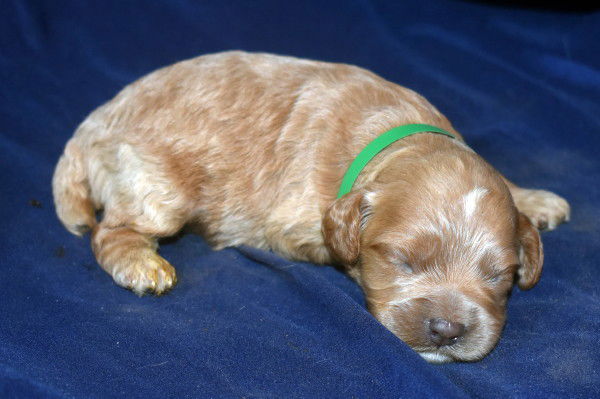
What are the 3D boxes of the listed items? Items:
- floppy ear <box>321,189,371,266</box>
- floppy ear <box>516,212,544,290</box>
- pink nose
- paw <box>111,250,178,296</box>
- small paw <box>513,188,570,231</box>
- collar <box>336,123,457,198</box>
[{"bbox_3d":[0.022,0.014,0.482,0.013,0.034,0.023,-27,43,-33],"label":"floppy ear"},{"bbox_3d":[0.109,0.024,0.475,0.013,0.034,0.023,22,41,28],"label":"floppy ear"},{"bbox_3d":[0.065,0.059,0.446,0.015,0.012,0.010,1,35,2],"label":"pink nose"},{"bbox_3d":[-0.076,0.036,0.488,0.025,0.018,0.029,-20,40,-26],"label":"paw"},{"bbox_3d":[0.127,0.005,0.527,0.031,0.018,0.025,20,40,26],"label":"small paw"},{"bbox_3d":[0.050,-0.004,0.497,0.074,0.072,0.013,-20,40,-26],"label":"collar"}]

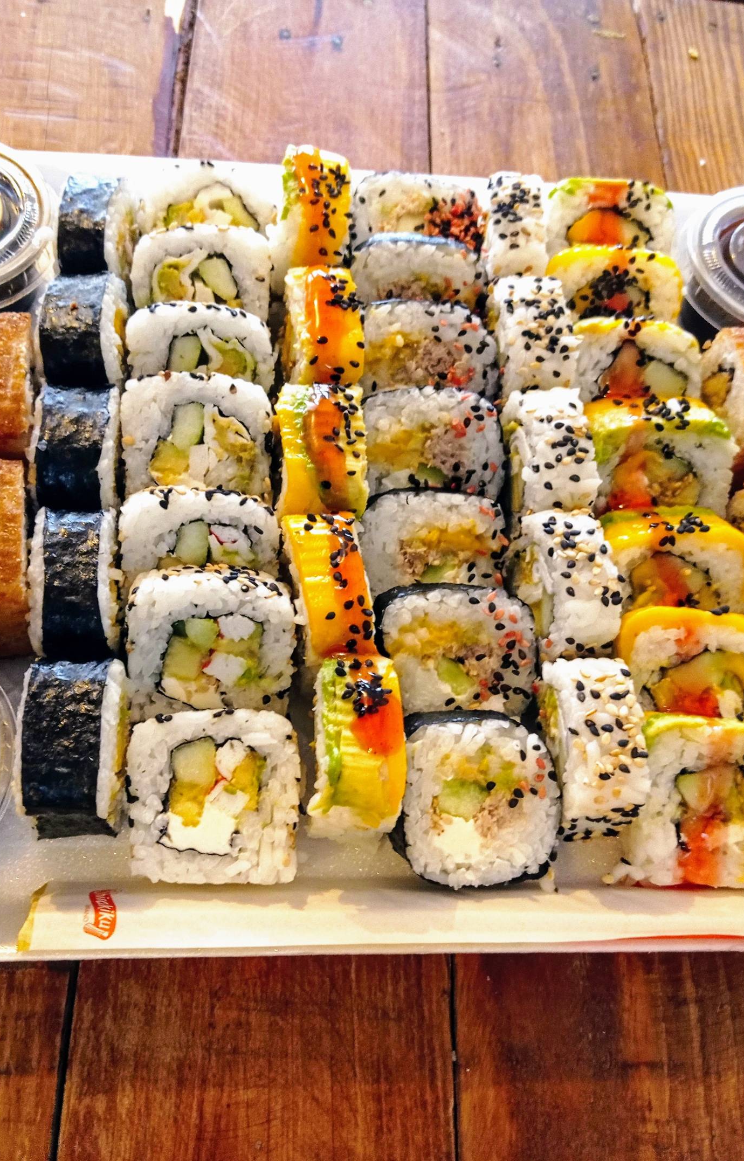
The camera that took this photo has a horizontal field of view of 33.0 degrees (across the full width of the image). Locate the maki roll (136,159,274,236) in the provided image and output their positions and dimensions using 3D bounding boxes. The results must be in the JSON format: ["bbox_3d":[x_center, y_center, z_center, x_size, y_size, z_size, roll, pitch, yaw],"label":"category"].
[{"bbox_3d":[-0.050,-0.107,0.382,0.040,0.039,0.021,1,20,-6],"label":"maki roll"}]

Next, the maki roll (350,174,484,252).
[{"bbox_3d":[0.014,-0.112,0.409,0.041,0.040,0.021,1,17,-7],"label":"maki roll"}]

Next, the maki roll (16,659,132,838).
[{"bbox_3d":[-0.072,0.041,0.306,0.023,0.038,0.040,0,59,-6],"label":"maki roll"}]

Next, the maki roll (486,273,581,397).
[{"bbox_3d":[0.051,-0.076,0.395,0.020,0.036,0.036,0,59,-8],"label":"maki roll"}]

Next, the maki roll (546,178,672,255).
[{"bbox_3d":[0.077,-0.112,0.417,0.040,0.040,0.023,6,23,-5],"label":"maki roll"}]

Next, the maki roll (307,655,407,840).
[{"bbox_3d":[-0.004,0.042,0.315,0.023,0.039,0.042,-1,59,-2],"label":"maki roll"}]

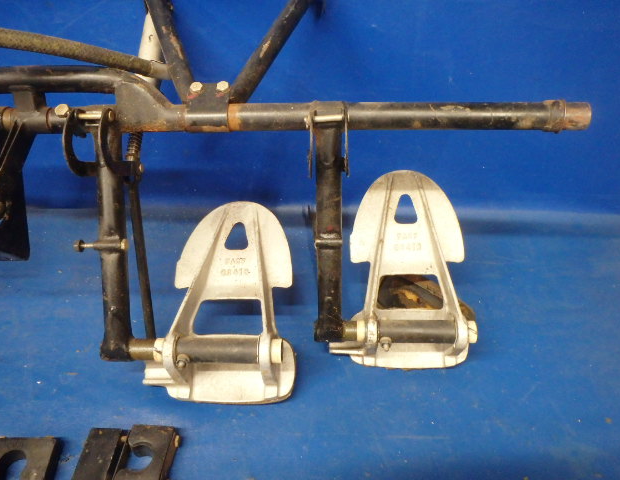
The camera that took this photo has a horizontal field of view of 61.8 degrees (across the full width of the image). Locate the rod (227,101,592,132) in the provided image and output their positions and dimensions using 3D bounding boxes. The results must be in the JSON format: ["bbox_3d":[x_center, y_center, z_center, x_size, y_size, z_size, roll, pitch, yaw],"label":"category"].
[{"bbox_3d":[0.100,-0.122,0.512,0.364,0.030,0.030,0,0,-2],"label":"rod"}]

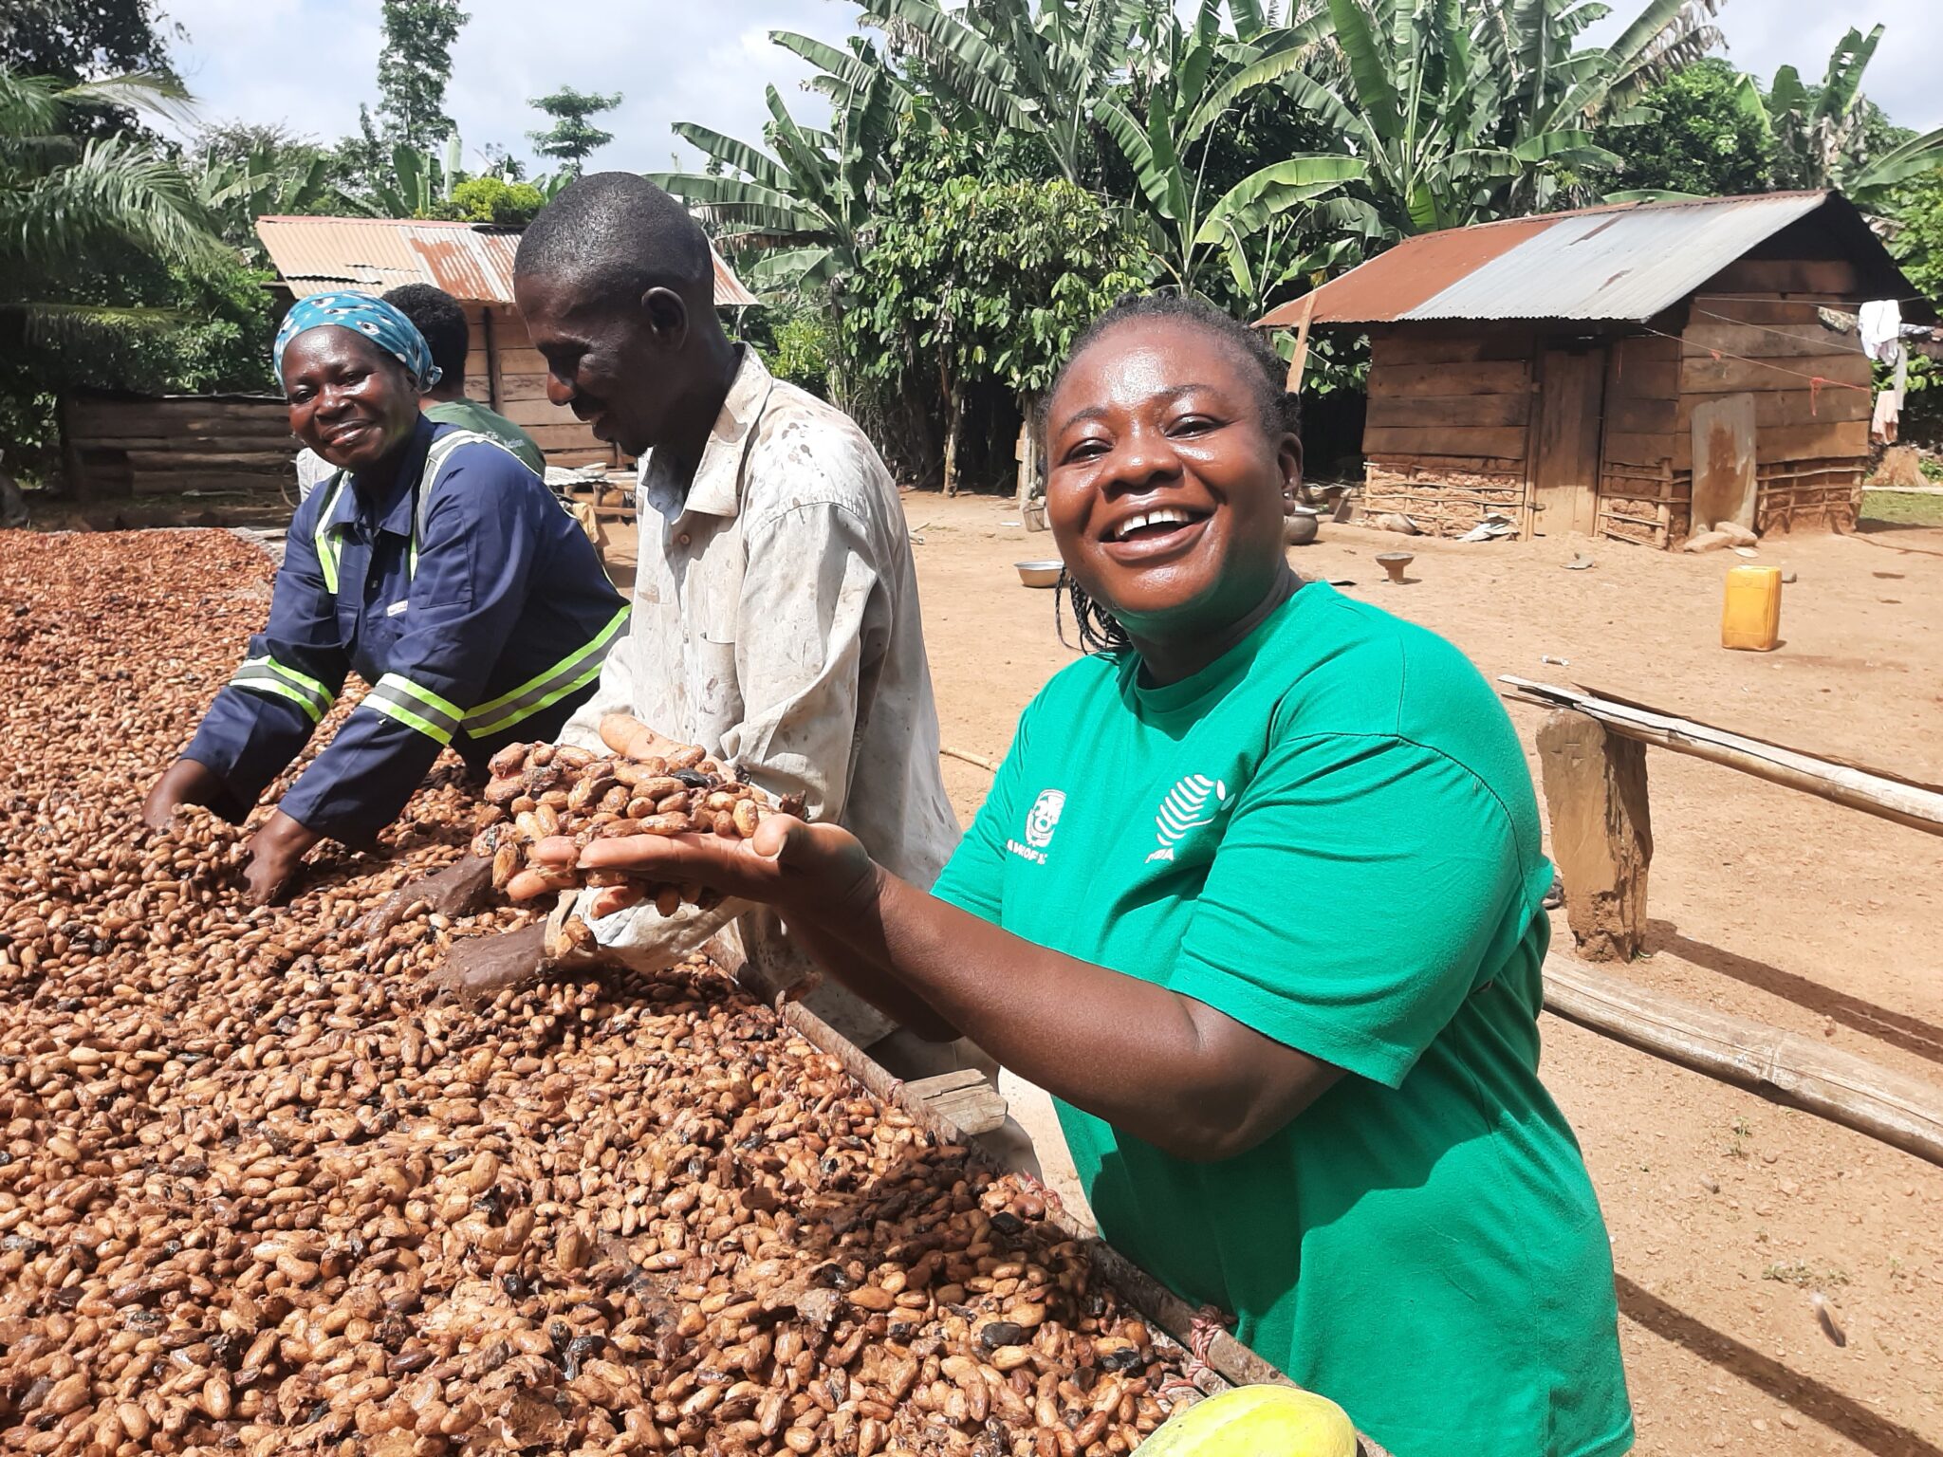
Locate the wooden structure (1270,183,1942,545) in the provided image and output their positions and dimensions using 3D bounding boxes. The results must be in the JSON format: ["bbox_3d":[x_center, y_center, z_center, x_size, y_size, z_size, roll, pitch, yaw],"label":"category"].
[{"bbox_3d":[5.908,-3.481,14.431,3.900,2.950,4.750,-9,14,-28],"label":"wooden structure"}]

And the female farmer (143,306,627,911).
[{"bbox_3d":[-0.672,0.262,1.940,0.620,1.580,0.550,-13,17,-41],"label":"female farmer"}]

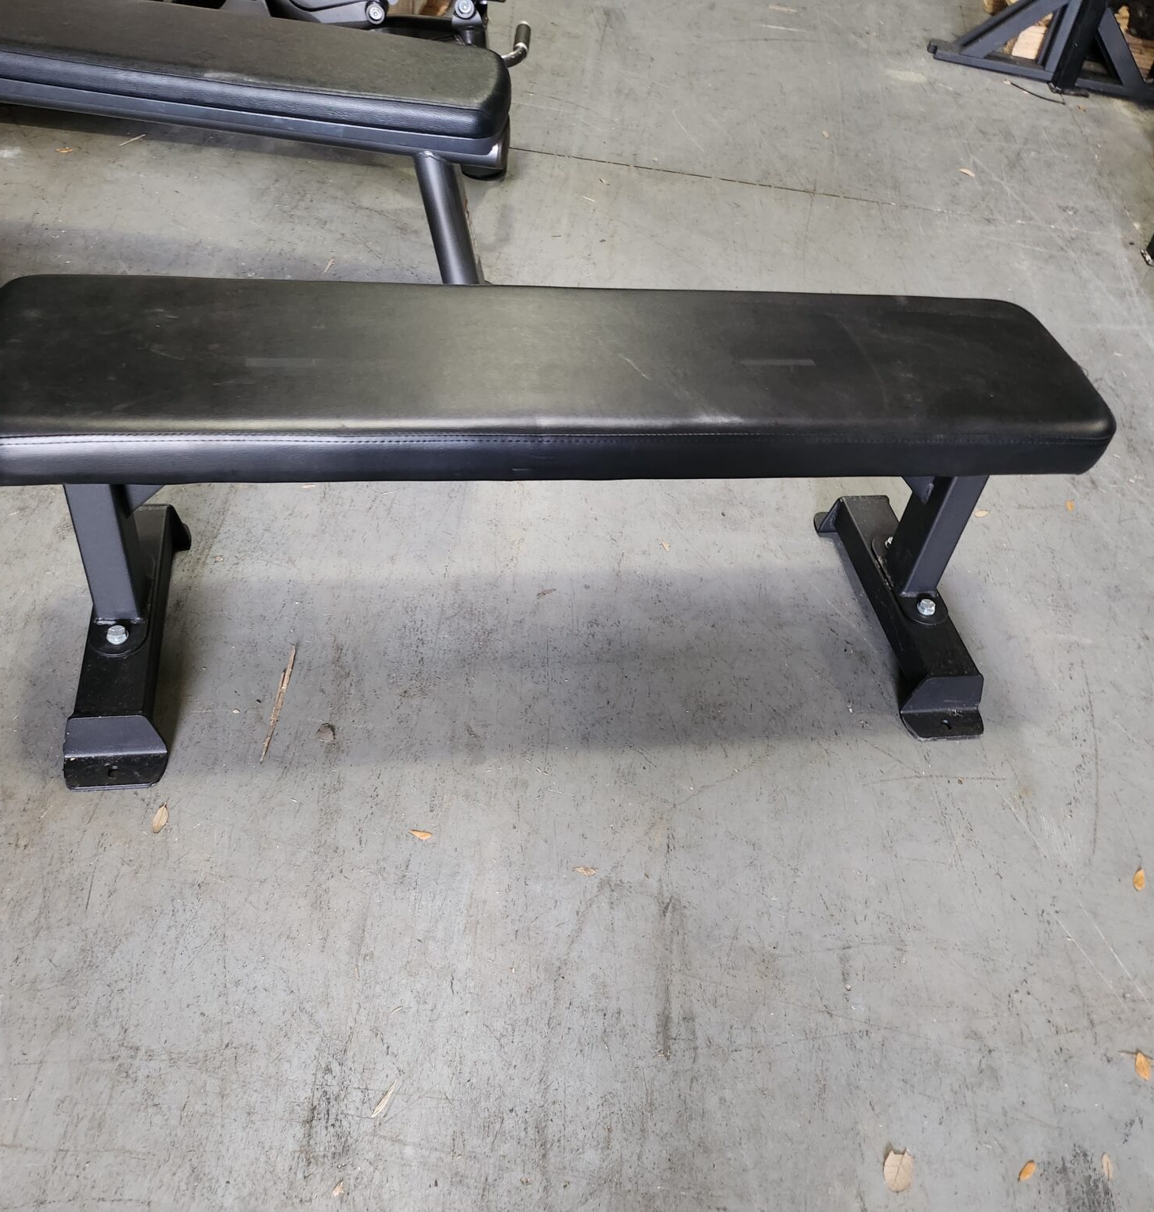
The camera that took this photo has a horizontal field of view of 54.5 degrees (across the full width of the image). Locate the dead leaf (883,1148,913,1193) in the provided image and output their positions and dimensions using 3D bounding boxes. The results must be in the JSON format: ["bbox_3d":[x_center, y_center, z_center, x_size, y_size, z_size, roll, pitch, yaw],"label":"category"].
[{"bbox_3d":[0.310,0.544,1.081,0.028,0.010,0.041,18,45,9],"label":"dead leaf"}]

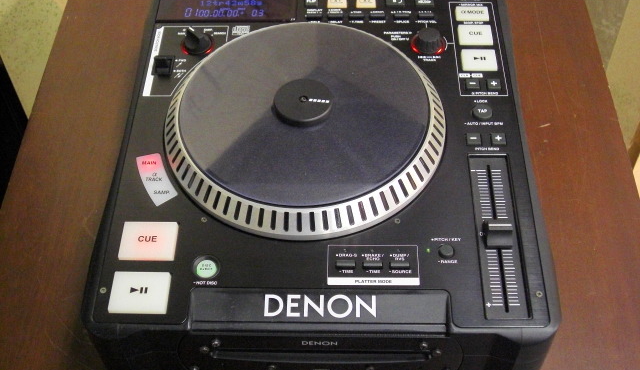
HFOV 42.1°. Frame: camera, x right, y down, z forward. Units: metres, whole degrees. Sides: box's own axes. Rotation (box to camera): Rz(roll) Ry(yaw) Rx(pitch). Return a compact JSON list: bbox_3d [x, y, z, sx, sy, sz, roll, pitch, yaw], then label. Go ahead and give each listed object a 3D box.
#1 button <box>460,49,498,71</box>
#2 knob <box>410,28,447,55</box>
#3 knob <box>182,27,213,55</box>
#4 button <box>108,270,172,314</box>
[{"bbox_3d":[0.116,-0.089,0.602,0.025,0.006,0.021,0,52,1],"label":"button"},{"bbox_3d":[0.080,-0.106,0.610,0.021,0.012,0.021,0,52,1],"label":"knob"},{"bbox_3d":[-0.090,-0.106,0.613,0.020,0.013,0.020,-29,57,-20],"label":"knob"},{"bbox_3d":[-0.105,0.064,0.489,0.034,0.006,0.027,0,52,1],"label":"button"}]

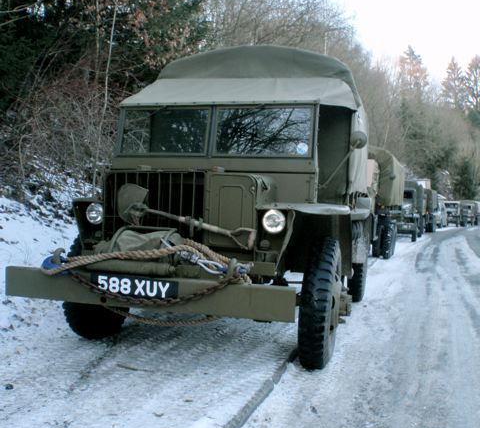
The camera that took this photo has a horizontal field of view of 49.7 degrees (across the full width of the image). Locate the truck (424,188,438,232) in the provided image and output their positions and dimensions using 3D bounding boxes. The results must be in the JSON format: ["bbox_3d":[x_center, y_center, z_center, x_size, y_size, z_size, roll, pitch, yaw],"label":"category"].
[{"bbox_3d":[10.147,-0.307,30.142,2.220,2.680,6.300,3,1,26],"label":"truck"}]

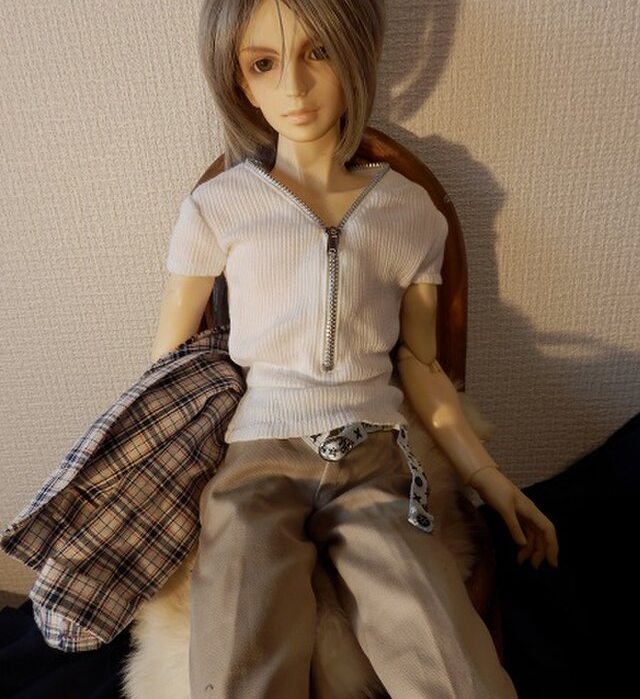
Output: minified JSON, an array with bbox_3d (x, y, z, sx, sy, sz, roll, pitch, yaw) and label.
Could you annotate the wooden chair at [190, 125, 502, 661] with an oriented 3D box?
[{"bbox_3d":[0.003,0.097,0.398,0.219,0.442,0.232,-3,25,3],"label":"wooden chair"}]

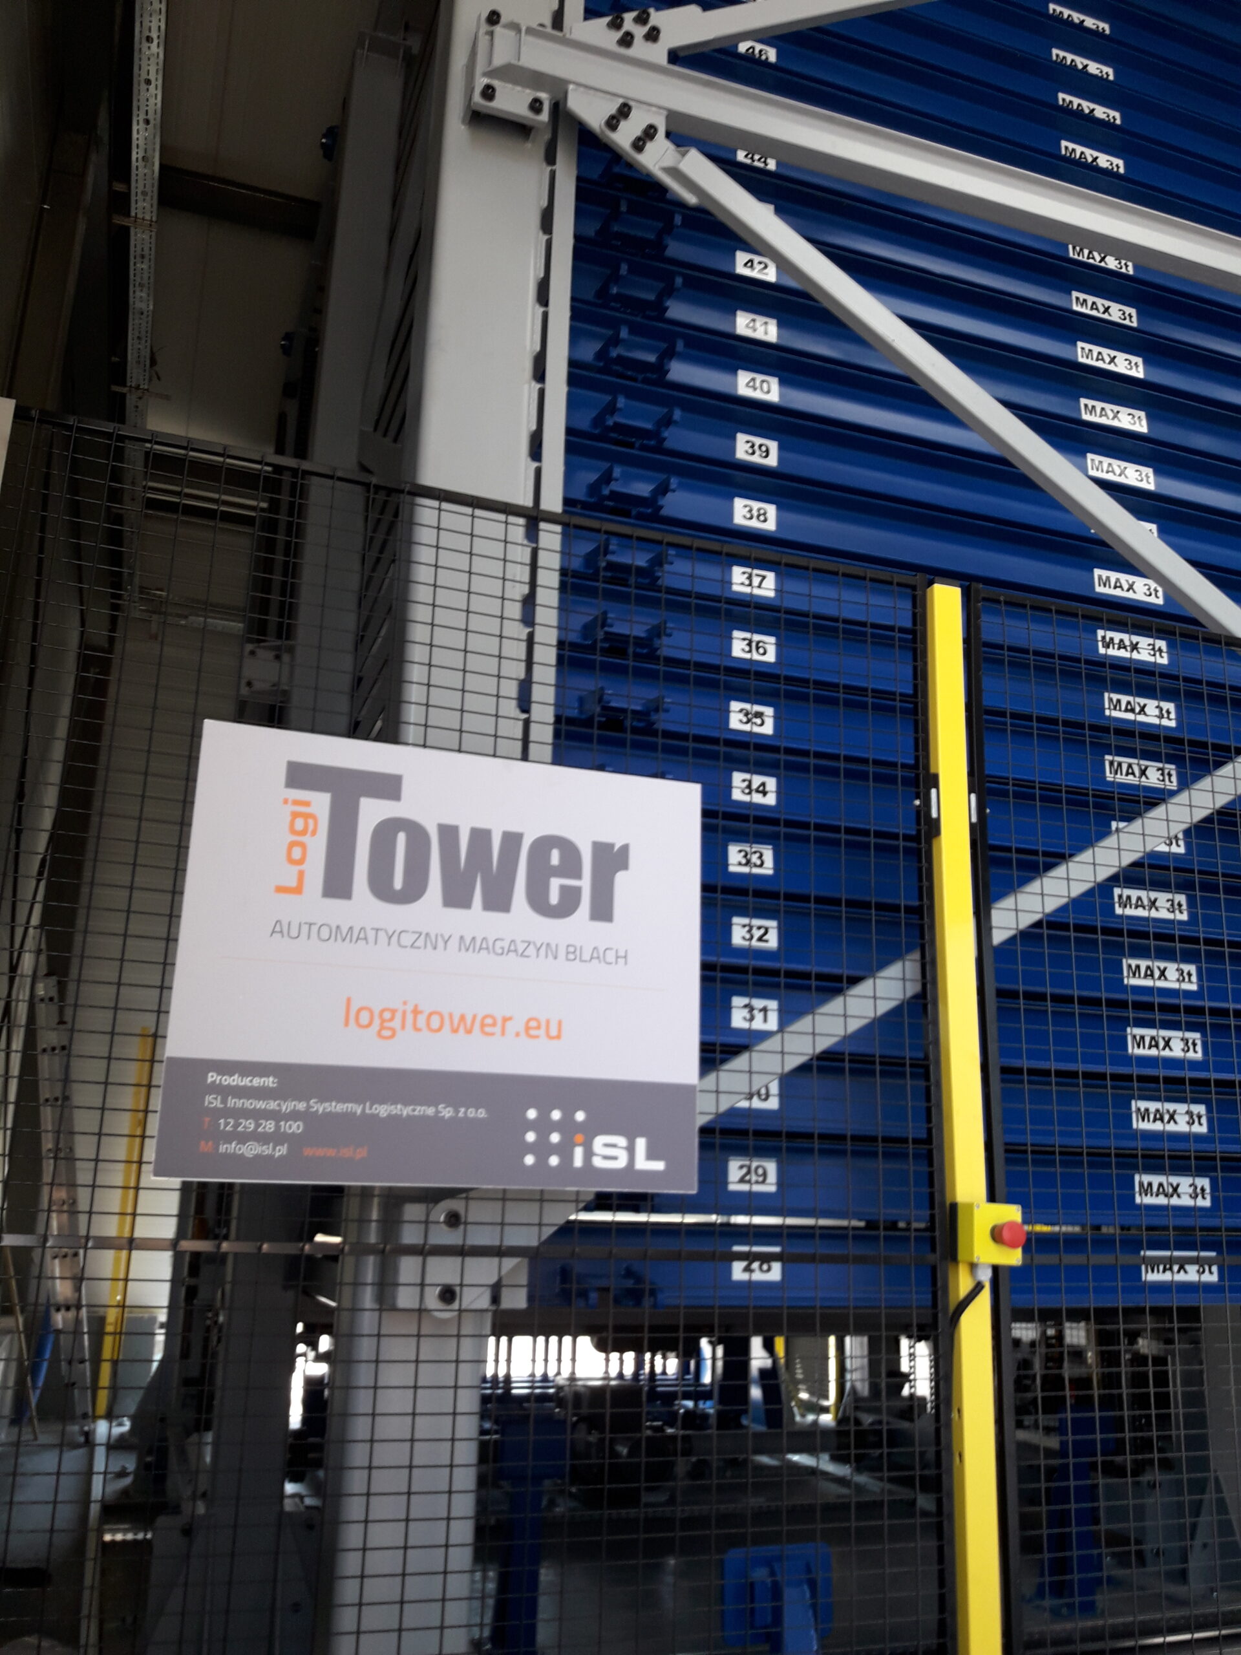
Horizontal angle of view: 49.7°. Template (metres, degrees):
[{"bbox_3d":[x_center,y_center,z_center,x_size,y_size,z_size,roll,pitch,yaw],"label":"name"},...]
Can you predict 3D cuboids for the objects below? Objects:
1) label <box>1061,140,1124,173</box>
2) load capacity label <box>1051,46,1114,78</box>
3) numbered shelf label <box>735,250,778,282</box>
[{"bbox_3d":[1.294,-1.824,3.657,0.200,0.060,0.005,7,-16,-18],"label":"label"},{"bbox_3d":[1.295,-2.122,3.738,0.200,0.060,0.005,7,-16,-18],"label":"load capacity label"},{"bbox_3d":[0.324,-1.332,3.183,0.100,0.060,0.005,7,-16,-18],"label":"numbered shelf label"}]

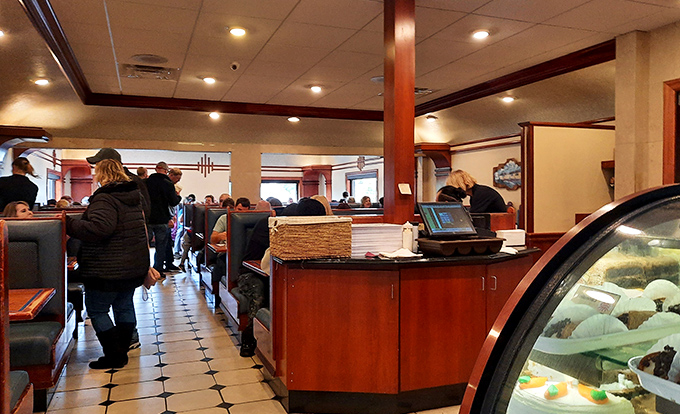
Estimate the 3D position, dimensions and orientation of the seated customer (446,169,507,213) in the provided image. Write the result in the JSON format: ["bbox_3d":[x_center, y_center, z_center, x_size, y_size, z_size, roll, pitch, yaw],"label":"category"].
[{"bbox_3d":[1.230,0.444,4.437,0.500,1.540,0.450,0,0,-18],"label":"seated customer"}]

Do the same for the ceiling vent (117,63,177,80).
[{"bbox_3d":[-1.991,-1.411,5.120,0.600,0.050,0.600,0,1,-22],"label":"ceiling vent"}]

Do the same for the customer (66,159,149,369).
[{"bbox_3d":[-1.761,0.424,3.720,0.470,1.560,0.500,0,1,28],"label":"customer"}]

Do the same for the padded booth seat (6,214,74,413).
[{"bbox_3d":[-2.350,0.610,3.000,1.200,1.150,1.050,0,1,-22],"label":"padded booth seat"}]

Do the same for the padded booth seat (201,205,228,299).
[{"bbox_3d":[-1.110,0.575,6.350,1.200,1.150,1.080,0,1,-22],"label":"padded booth seat"}]

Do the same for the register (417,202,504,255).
[{"bbox_3d":[0.781,0.146,3.247,0.450,0.340,0.360,0,0,-24],"label":"register"}]

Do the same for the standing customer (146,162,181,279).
[{"bbox_3d":[-2.849,0.194,7.950,0.540,1.820,0.420,0,1,34],"label":"standing customer"}]

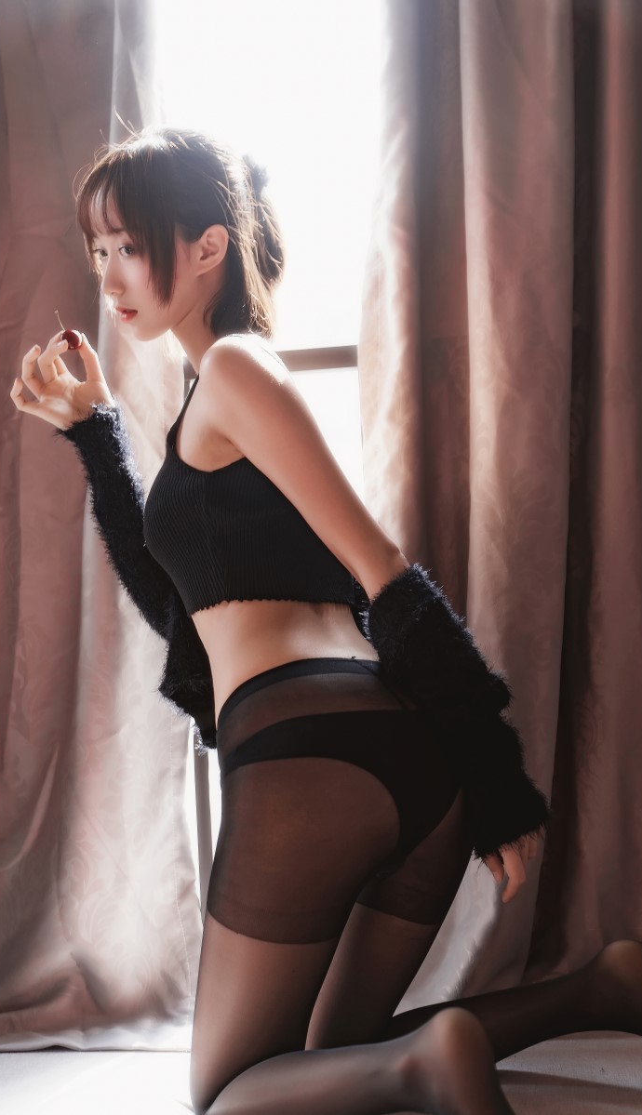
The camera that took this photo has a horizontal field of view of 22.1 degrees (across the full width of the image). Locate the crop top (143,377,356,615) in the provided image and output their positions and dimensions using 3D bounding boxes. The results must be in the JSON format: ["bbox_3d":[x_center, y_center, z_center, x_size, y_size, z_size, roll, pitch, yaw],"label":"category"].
[{"bbox_3d":[-0.096,-0.086,1.870,0.220,0.310,0.280,-11,-2,26],"label":"crop top"}]

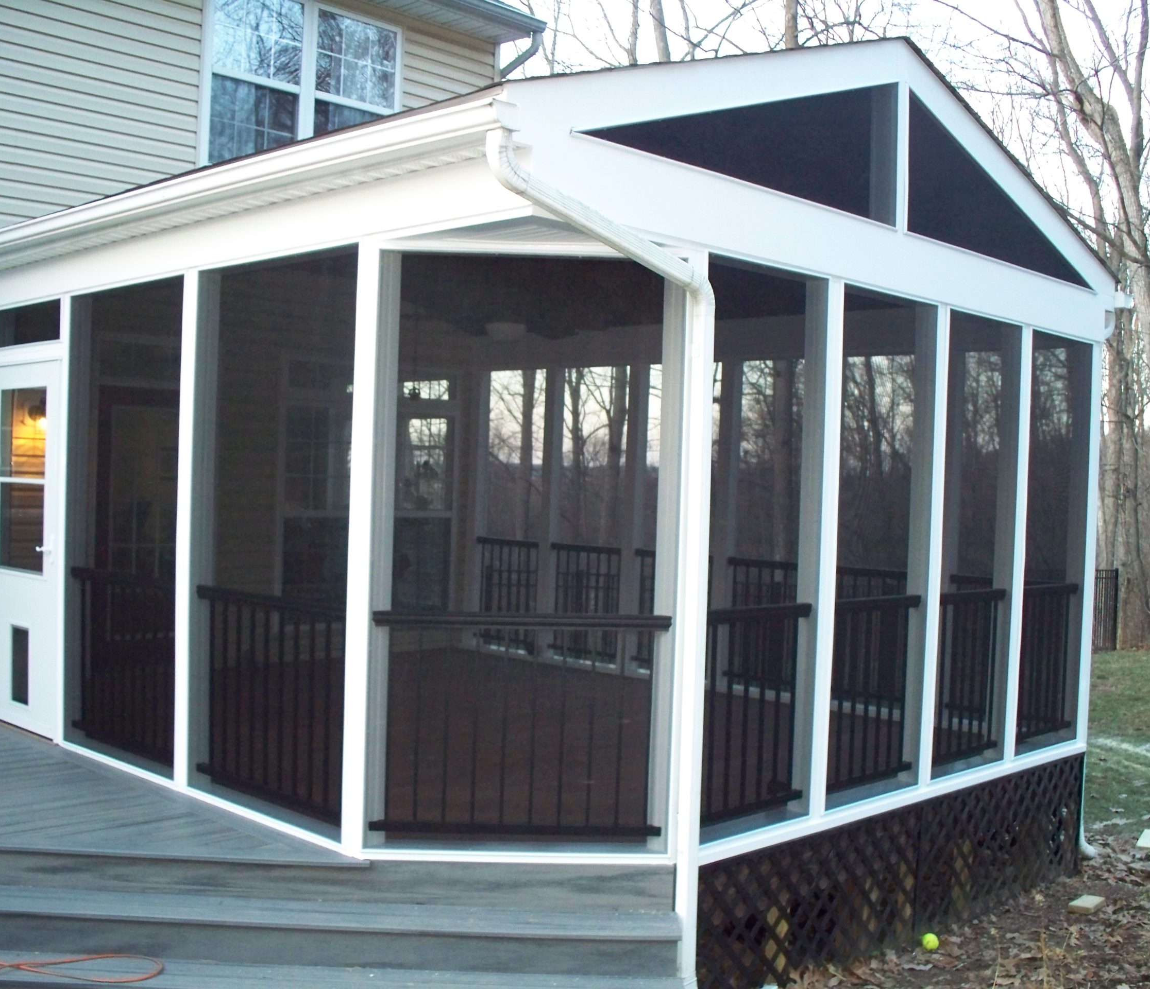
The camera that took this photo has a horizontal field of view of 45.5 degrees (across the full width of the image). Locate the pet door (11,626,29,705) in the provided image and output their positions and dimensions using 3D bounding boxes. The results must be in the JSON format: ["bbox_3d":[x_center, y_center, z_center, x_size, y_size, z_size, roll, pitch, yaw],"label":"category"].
[{"bbox_3d":[-3.047,0.944,7.535,0.240,0.430,0.040,2,1,45],"label":"pet door"}]

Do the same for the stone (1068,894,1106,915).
[{"bbox_3d":[2.662,2.130,7.114,0.120,0.048,0.215,2,1,42],"label":"stone"}]

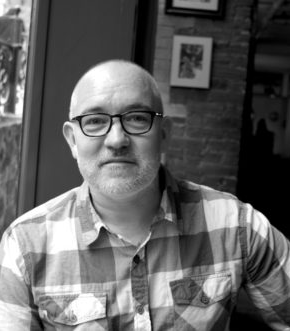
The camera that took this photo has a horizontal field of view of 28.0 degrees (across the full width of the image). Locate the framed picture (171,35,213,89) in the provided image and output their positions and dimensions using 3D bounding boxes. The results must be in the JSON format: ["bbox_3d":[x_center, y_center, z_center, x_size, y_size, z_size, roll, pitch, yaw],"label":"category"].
[{"bbox_3d":[0.279,-0.622,3.490,0.235,0.307,0.024,5,2,0],"label":"framed picture"}]

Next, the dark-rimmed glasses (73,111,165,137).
[{"bbox_3d":[-0.050,-0.068,1.035,0.145,0.047,0.145,-3,1,-3],"label":"dark-rimmed glasses"}]

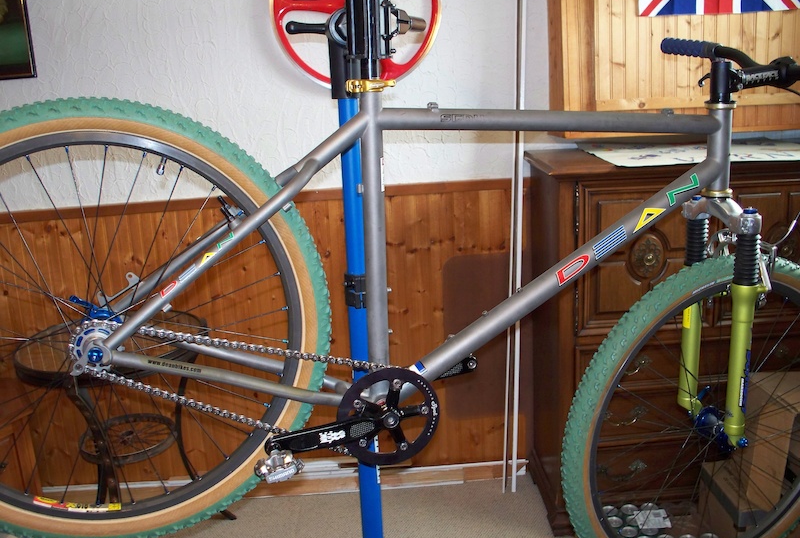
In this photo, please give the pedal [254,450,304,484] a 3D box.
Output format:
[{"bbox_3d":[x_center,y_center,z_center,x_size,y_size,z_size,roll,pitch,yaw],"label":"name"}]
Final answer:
[{"bbox_3d":[-0.162,0.265,1.118,0.072,0.035,0.078,-17,18,-11],"label":"pedal"}]

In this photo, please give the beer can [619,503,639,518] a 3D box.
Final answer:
[{"bbox_3d":[0.740,0.833,2.692,0.066,0.125,0.066,-3,15,1],"label":"beer can"}]

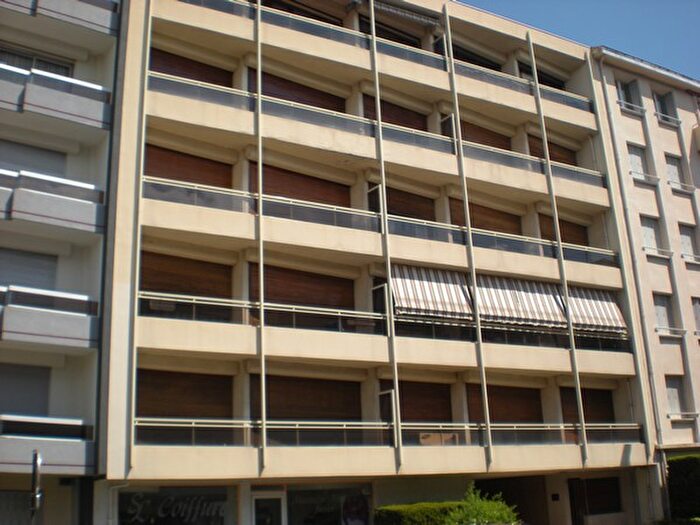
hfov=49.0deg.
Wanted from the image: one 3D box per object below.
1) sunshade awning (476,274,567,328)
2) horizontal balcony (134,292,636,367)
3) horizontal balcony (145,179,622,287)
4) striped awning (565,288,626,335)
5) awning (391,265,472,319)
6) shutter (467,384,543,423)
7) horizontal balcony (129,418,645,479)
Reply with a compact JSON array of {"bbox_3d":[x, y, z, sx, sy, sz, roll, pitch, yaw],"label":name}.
[{"bbox_3d":[4.898,1.140,22.393,3.370,1.460,0.430,7,-20,-28],"label":"sunshade awning"},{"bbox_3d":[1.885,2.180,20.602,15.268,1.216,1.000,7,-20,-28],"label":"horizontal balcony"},{"bbox_3d":[1.764,-0.442,21.420,15.268,1.216,1.000,7,-20,-28],"label":"horizontal balcony"},{"bbox_3d":[7.538,1.455,23.827,2.310,1.440,0.430,7,-20,-28],"label":"striped awning"},{"bbox_3d":[2.136,0.800,20.896,2.590,1.460,0.430,7,-20,-28],"label":"awning"},{"bbox_3d":[4.389,4.593,21.842,3.140,2.130,0.090,7,-20,-28],"label":"shutter"},{"bbox_3d":[2.007,4.803,19.783,15.268,1.216,1.000,7,-20,-28],"label":"horizontal balcony"}]

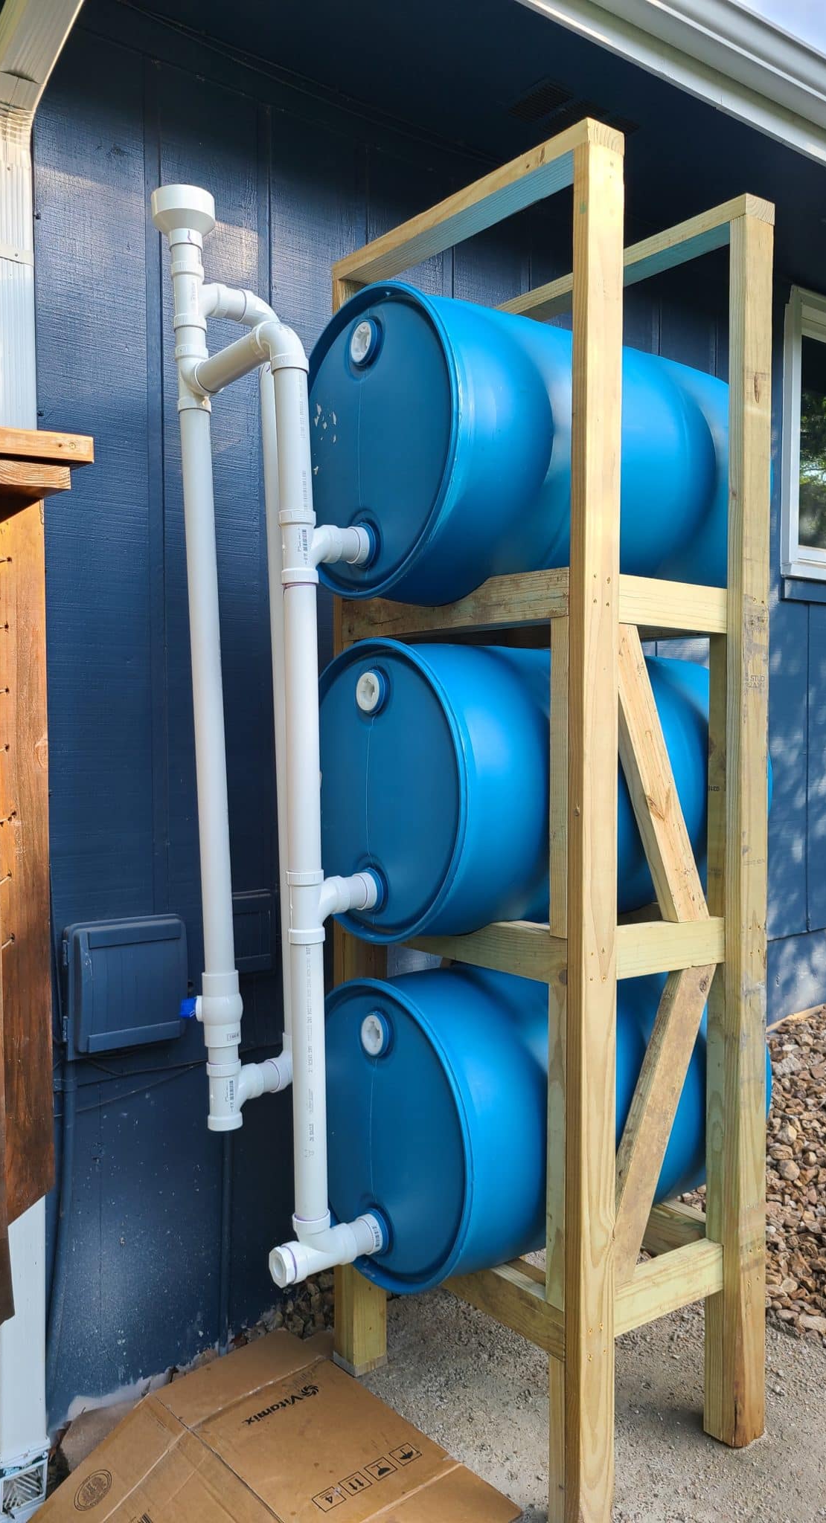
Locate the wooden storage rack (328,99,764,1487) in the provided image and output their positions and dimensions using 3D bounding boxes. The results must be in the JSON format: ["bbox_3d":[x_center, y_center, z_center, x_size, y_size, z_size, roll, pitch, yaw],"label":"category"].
[{"bbox_3d":[0.264,0.134,2.404,0.526,2.440,0.762,-1,2,-38],"label":"wooden storage rack"}]

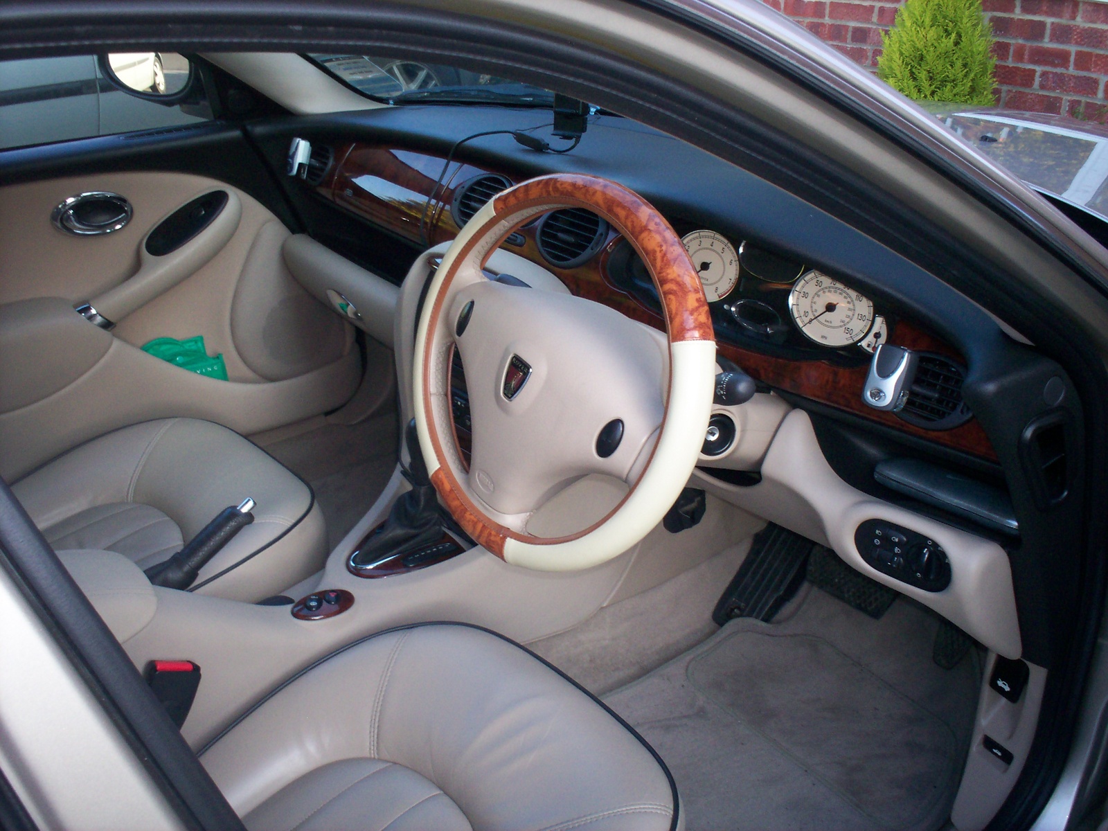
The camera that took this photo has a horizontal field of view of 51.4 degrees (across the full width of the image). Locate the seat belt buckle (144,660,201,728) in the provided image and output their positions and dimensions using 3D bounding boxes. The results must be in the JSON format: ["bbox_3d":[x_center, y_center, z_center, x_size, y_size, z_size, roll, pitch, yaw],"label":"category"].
[{"bbox_3d":[-0.427,0.320,1.288,0.055,0.090,0.029,14,10,-45],"label":"seat belt buckle"}]

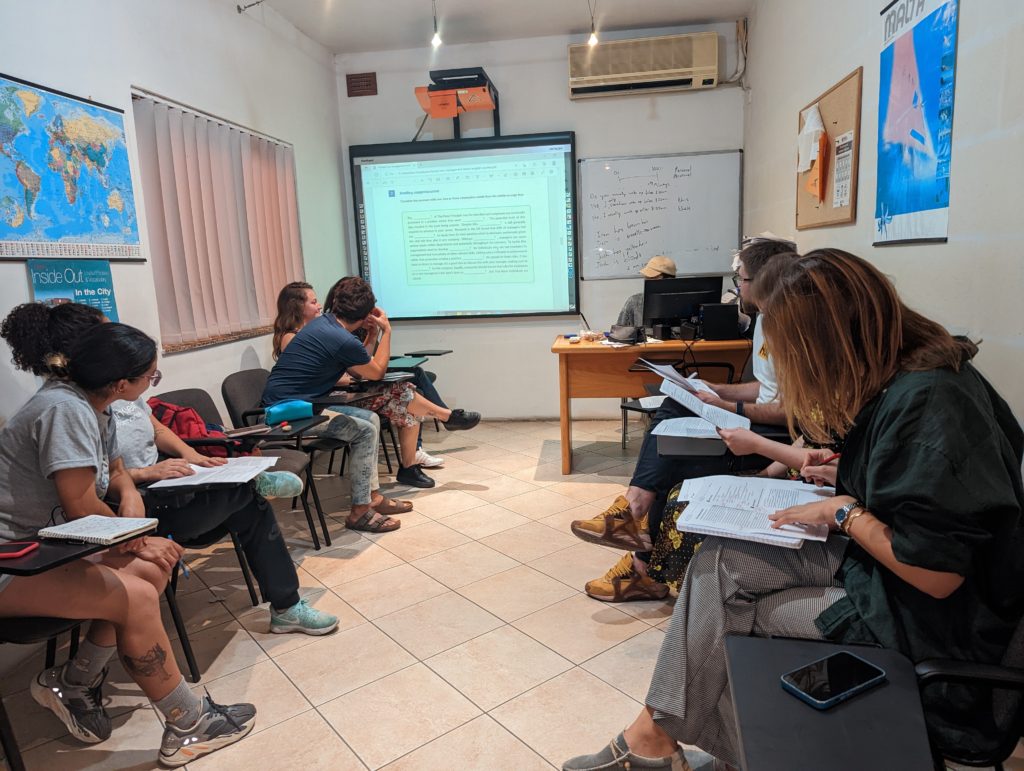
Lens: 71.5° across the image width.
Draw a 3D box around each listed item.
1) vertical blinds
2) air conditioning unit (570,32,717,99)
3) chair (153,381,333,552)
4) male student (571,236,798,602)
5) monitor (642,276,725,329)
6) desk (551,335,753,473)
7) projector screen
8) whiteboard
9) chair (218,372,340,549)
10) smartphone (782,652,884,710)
[{"bbox_3d":[-1.490,-0.850,3.901,0.090,1.076,1.570,-1,10,8],"label":"vertical blinds"},{"bbox_3d":[0.917,-2.238,4.984,1.028,0.325,0.200,-1,10,8],"label":"air conditioning unit"},{"bbox_3d":[-0.991,0.401,2.867,0.660,0.800,0.580,-1,10,8],"label":"chair"},{"bbox_3d":[0.686,0.125,2.624,0.960,1.280,0.510,-1,10,8],"label":"male student"},{"bbox_3d":[1.026,-0.462,4.247,0.470,0.360,0.160,-1,10,8],"label":"monitor"},{"bbox_3d":[0.882,0.098,4.307,1.220,0.755,0.660,-1,10,8],"label":"desk"},{"bbox_3d":[-0.355,-1.166,5.345,1.696,1.310,0.080,-1,10,8],"label":"projector screen"},{"bbox_3d":[1.089,-1.240,5.225,1.160,0.860,0.025,-1,10,8],"label":"whiteboard"},{"bbox_3d":[-0.906,0.302,3.422,0.640,0.800,0.570,-1,10,8],"label":"chair"},{"bbox_3d":[0.452,0.412,0.998,0.138,0.011,0.072,-8,11,-27],"label":"smartphone"}]

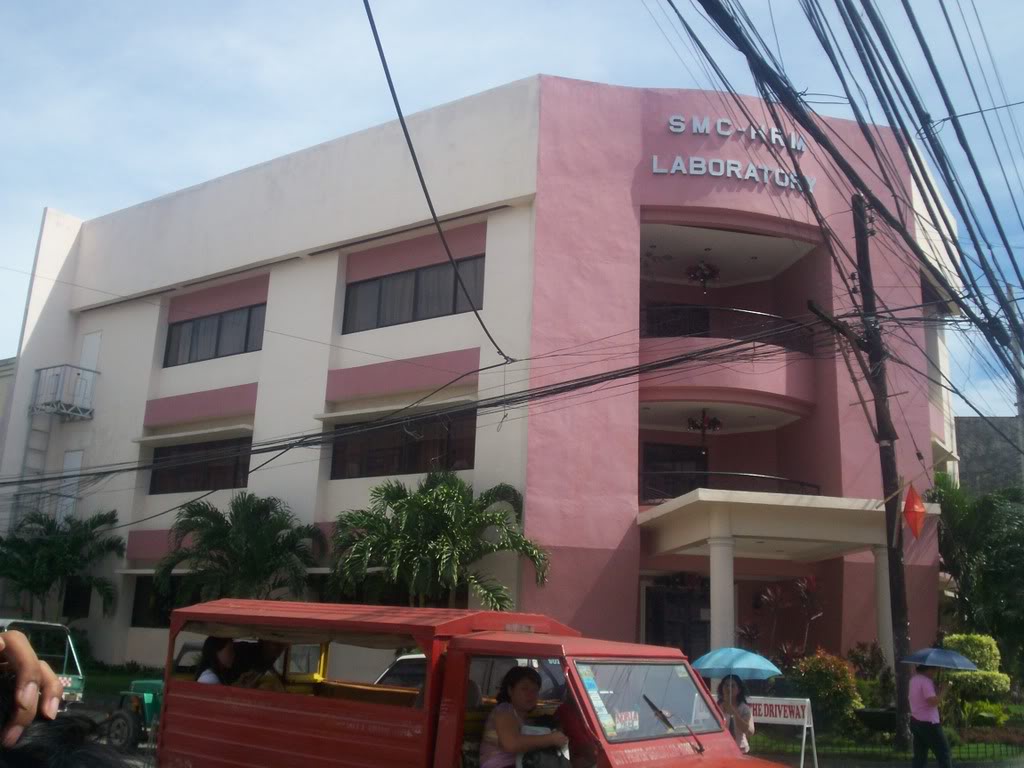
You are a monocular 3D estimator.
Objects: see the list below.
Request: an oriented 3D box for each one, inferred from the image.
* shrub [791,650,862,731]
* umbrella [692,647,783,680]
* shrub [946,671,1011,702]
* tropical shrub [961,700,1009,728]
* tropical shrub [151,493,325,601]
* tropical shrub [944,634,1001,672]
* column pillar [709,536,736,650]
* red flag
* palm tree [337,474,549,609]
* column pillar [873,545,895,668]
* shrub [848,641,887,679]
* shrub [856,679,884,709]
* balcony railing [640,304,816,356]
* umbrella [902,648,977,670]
[{"bbox_3d":[4.098,4.034,13.873,0.902,1.092,0.902,-2,-15,16],"label":"shrub"},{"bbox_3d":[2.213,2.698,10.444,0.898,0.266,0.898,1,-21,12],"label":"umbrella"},{"bbox_3d":[7.040,4.585,16.140,1.020,0.480,1.000,-4,-16,23],"label":"shrub"},{"bbox_3d":[7.087,4.947,15.939,0.690,0.420,0.650,-4,-16,23],"label":"tropical shrub"},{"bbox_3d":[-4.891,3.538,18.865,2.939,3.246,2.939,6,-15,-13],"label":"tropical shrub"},{"bbox_3d":[7.034,4.116,16.266,0.840,0.580,0.840,-4,-16,22],"label":"tropical shrub"},{"bbox_3d":[3.433,3.883,17.316,0.430,2.800,0.430,5,-15,-8],"label":"column pillar"},{"bbox_3d":[5.826,1.846,15.414,0.350,0.780,0.280,-3,-16,20],"label":"red flag"},{"bbox_3d":[-1.255,3.449,18.010,3.600,3.920,3.500,3,-15,-3],"label":"palm tree"},{"bbox_3d":[6.370,4.114,17.724,0.430,2.800,0.430,5,-15,-8],"label":"column pillar"},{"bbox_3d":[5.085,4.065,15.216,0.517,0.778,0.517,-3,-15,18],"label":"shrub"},{"bbox_3d":[4.930,4.306,14.638,0.366,0.497,0.366,-3,-15,18],"label":"shrub"},{"bbox_3d":[4.111,-1.027,20.204,3.850,0.640,0.750,5,-14,-9],"label":"balcony railing"},{"bbox_3d":[4.658,2.980,11.626,0.822,0.222,0.822,-2,-16,21],"label":"umbrella"}]

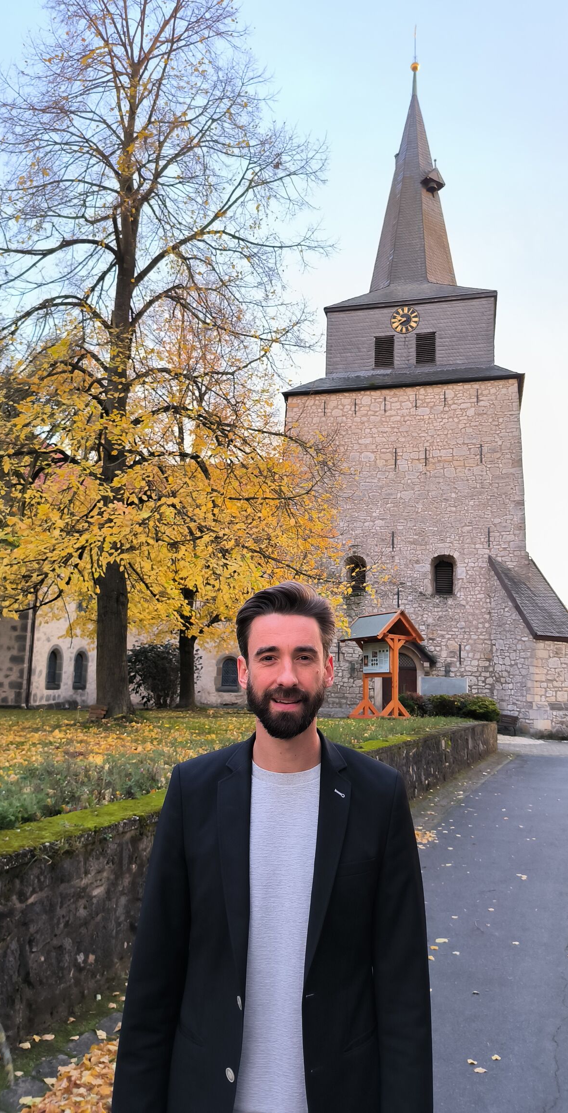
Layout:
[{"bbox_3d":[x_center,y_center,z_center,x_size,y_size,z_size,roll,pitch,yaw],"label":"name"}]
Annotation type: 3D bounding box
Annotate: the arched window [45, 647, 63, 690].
[{"bbox_3d":[-9.218,4.453,30.538,0.300,1.657,1.108,-1,-11,15],"label":"arched window"}]

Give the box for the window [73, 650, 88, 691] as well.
[{"bbox_3d":[-8.699,4.792,32.482,0.300,1.691,1.125,-1,-11,15],"label":"window"}]

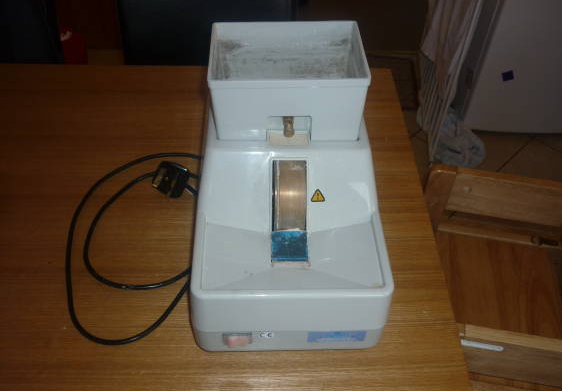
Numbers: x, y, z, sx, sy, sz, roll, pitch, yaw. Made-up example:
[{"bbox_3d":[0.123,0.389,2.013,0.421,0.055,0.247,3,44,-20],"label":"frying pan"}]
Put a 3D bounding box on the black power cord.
[{"bbox_3d":[-0.174,0.037,0.638,0.167,0.042,0.298,0,48,-2],"label":"black power cord"}]

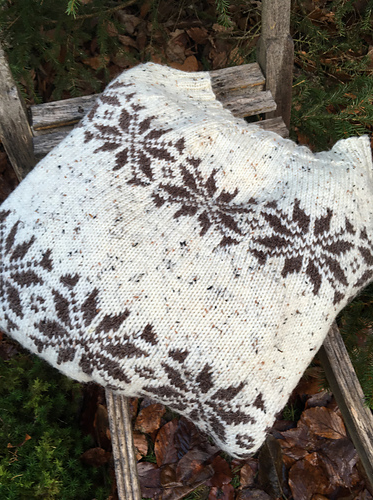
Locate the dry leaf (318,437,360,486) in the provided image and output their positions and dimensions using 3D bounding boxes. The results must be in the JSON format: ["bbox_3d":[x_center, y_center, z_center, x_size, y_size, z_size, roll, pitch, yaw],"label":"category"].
[{"bbox_3d":[0.269,0.356,0.725,0.058,0.022,0.082,-28,65,-15],"label":"dry leaf"}]

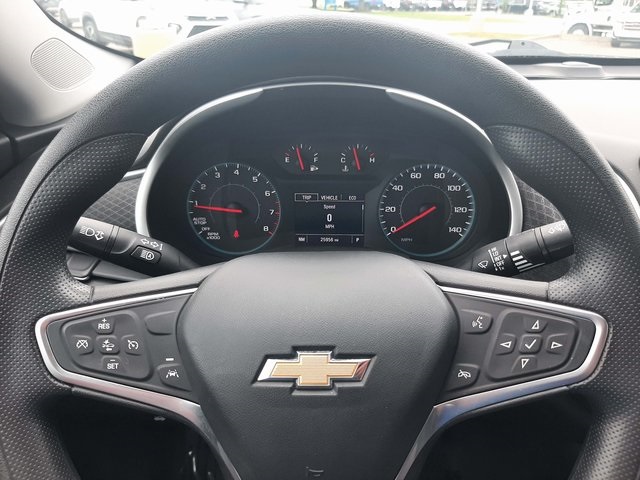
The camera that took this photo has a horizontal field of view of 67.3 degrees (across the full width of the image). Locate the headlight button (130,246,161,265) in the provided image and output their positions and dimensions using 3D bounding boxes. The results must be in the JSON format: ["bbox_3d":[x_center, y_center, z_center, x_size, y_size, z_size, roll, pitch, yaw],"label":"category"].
[{"bbox_3d":[-0.139,0.012,0.385,0.021,0.011,0.006,18,-3,-13],"label":"headlight button"}]

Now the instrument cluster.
[{"bbox_3d":[0.008,-0.064,0.470,0.345,0.165,0.080,0,10,0],"label":"instrument cluster"}]

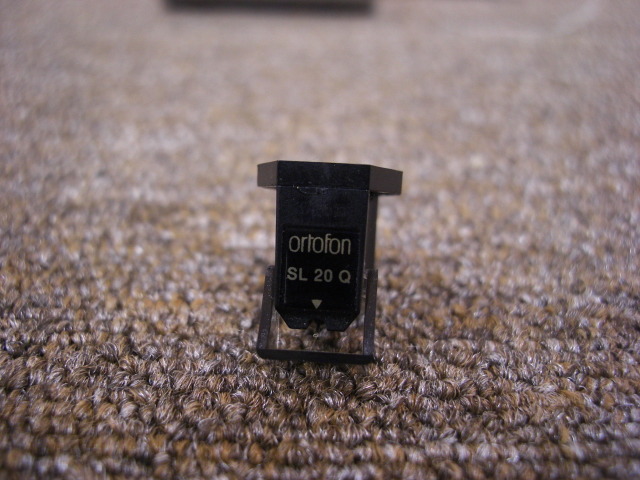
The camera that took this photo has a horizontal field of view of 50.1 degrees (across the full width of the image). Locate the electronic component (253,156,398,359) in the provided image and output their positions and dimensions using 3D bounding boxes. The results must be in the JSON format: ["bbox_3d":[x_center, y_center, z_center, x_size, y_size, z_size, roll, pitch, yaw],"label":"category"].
[{"bbox_3d":[0.001,0.002,0.087,0.018,0.023,0.025,3,3,4],"label":"electronic component"}]

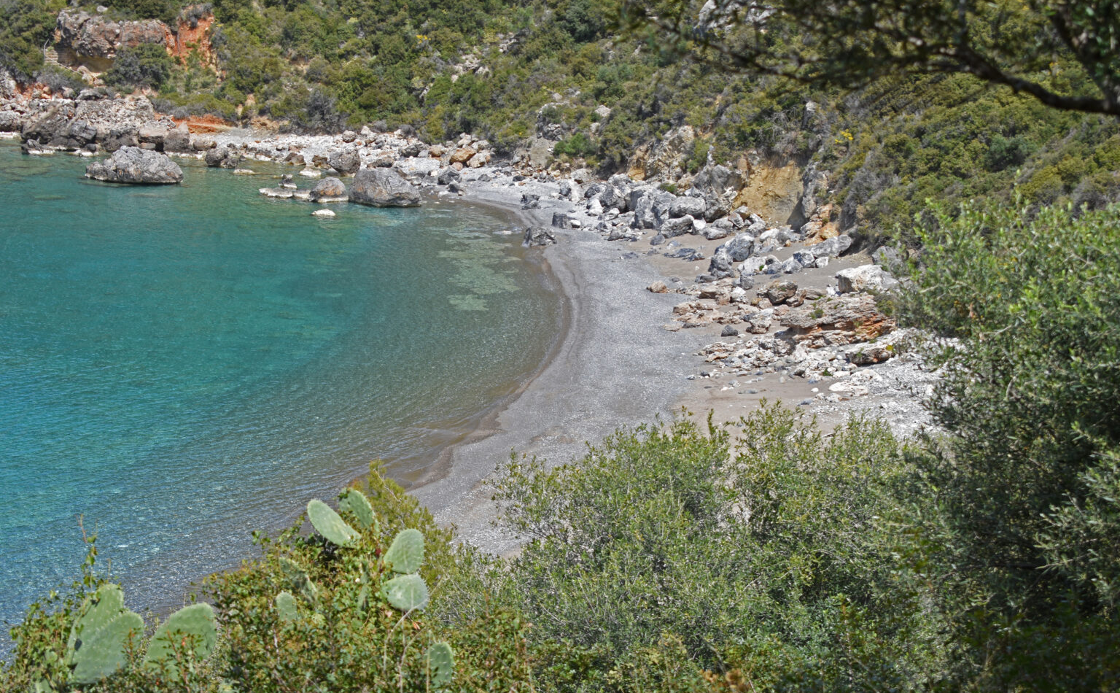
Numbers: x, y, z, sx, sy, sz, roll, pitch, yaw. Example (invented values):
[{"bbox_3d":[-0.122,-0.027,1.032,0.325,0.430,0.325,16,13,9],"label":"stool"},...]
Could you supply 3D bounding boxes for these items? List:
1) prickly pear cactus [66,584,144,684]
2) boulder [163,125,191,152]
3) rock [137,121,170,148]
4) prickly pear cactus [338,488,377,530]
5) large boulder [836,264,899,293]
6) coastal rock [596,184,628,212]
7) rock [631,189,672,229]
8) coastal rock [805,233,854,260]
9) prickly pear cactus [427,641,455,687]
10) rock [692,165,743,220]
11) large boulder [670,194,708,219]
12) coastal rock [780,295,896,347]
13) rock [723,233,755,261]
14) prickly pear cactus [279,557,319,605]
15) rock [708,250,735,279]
[{"bbox_3d":[-1.643,1.037,9.200,0.285,0.345,0.160,0,11,0],"label":"prickly pear cactus"},{"bbox_3d":[-26.593,-14.389,177.000,2.000,1.750,1.800,0,12,0],"label":"boulder"},{"bbox_3d":[-28.392,-14.776,178.000,2.250,1.800,2.000,0,12,0],"label":"rock"},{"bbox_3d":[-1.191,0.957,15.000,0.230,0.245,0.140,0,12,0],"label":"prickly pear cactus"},{"bbox_3d":[11.919,-2.633,99.000,2.450,0.870,1.600,0,11,0],"label":"large boulder"},{"bbox_3d":[2.837,-8.106,139.000,1.700,1.420,1.500,0,12,0],"label":"coastal rock"},{"bbox_3d":[4.343,-6.465,120.000,1.950,1.650,1.600,0,11,0],"label":"rock"},{"bbox_3d":[11.305,-4.204,107.000,1.920,0.880,1.100,0,11,0],"label":"coastal rock"},{"bbox_3d":[-0.480,1.283,10.300,0.117,0.180,0.070,0,11,0],"label":"prickly pear cactus"},{"bbox_3d":[8.420,-8.280,136.000,2.800,2.650,2.400,0,12,0],"label":"rock"},{"bbox_3d":[6.060,-6.623,121.000,1.780,0.920,1.300,0,11,0],"label":"large boulder"},{"bbox_3d":[9.879,-0.952,91.000,4.000,1.400,2.700,0,11,0],"label":"coastal rock"},{"bbox_3d":[7.646,-4.226,109.000,1.350,1.020,1.200,0,11,0],"label":"rock"},{"bbox_3d":[-1.482,1.333,14.500,0.225,0.260,0.140,0,12,0],"label":"prickly pear cactus"},{"bbox_3d":[7.615,-3.849,120.000,1.270,1.280,1.100,0,12,0],"label":"rock"}]

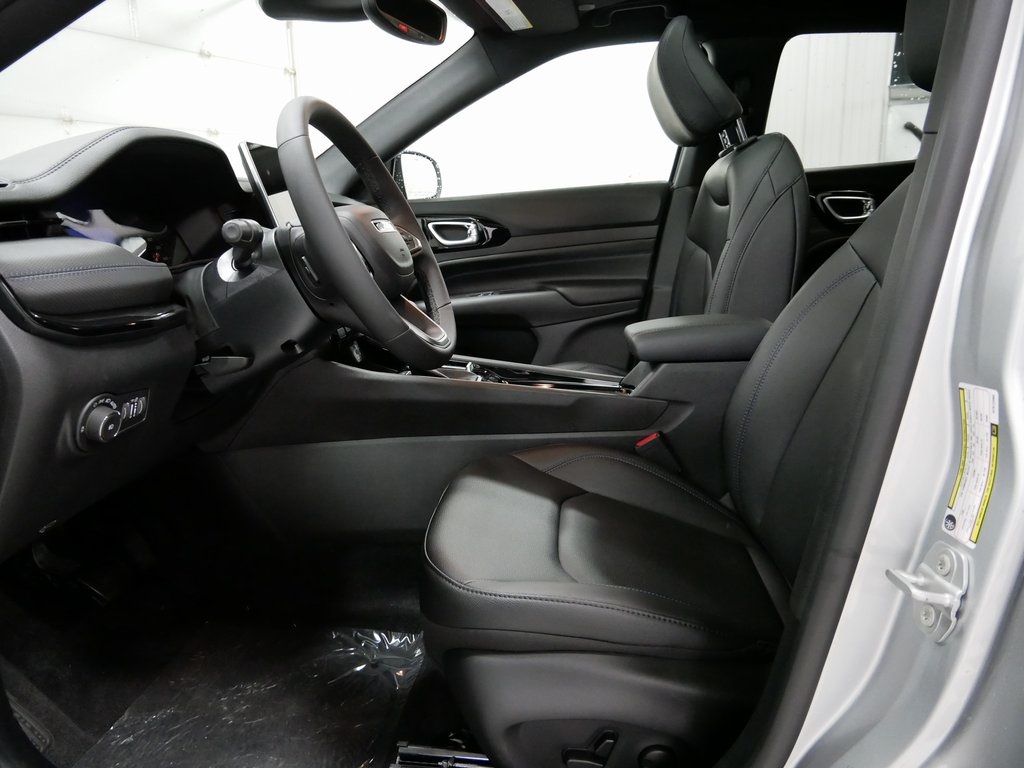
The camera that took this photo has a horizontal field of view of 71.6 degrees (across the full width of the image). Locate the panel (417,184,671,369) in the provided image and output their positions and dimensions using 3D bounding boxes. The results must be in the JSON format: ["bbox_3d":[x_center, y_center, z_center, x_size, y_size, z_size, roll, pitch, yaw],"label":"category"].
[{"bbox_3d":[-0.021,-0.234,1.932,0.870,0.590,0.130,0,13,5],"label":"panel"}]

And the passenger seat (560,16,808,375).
[{"bbox_3d":[0.271,-0.275,1.581,0.680,1.000,0.520,0,13,5],"label":"passenger seat"}]

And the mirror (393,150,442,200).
[{"bbox_3d":[-0.302,-0.615,2.121,0.130,0.170,0.230,4,15,22],"label":"mirror"}]

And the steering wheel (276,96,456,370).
[{"bbox_3d":[-0.189,-0.173,0.890,0.105,0.362,0.375,-25,10,10],"label":"steering wheel"}]

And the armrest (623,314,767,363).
[{"bbox_3d":[0.343,-0.088,1.243,0.300,0.070,0.200,0,13,5],"label":"armrest"}]

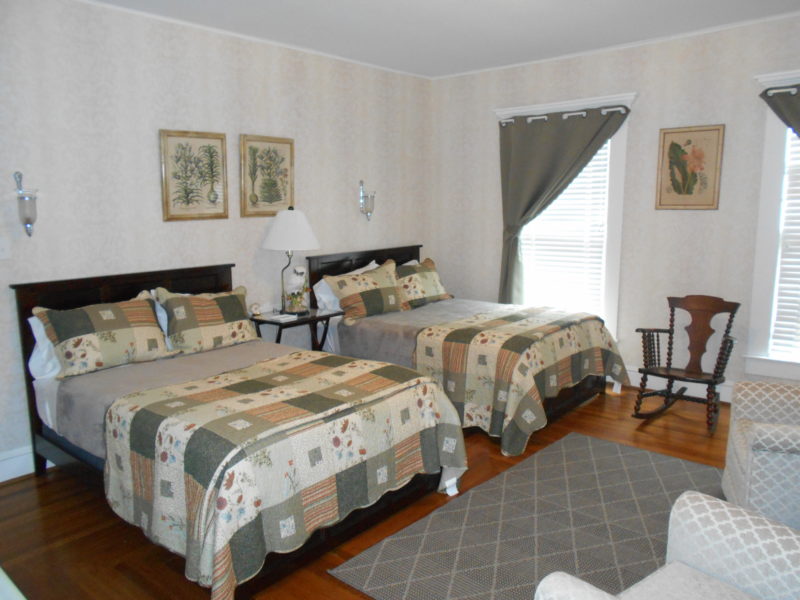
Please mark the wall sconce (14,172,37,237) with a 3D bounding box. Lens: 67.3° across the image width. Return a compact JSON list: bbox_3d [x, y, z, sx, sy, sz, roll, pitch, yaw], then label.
[{"bbox_3d":[-2.127,-0.542,3.411,0.136,0.367,0.096,8,12,41],"label":"wall sconce"}]

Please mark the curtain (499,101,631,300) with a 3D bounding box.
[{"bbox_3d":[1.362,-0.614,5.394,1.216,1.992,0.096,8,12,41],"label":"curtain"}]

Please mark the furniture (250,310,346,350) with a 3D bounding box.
[{"bbox_3d":[-0.773,0.491,4.633,0.407,0.747,0.588,8,12,41],"label":"furniture"}]

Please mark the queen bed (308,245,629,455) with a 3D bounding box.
[{"bbox_3d":[0.491,0.213,5.004,2.048,1.146,1.672,8,12,41],"label":"queen bed"}]

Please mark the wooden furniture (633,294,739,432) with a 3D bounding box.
[{"bbox_3d":[2.130,0.425,4.446,0.584,0.872,0.688,8,12,41],"label":"wooden furniture"}]

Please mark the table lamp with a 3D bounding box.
[{"bbox_3d":[-0.842,-0.308,4.656,0.464,0.823,0.464,-1,9,0],"label":"table lamp"}]

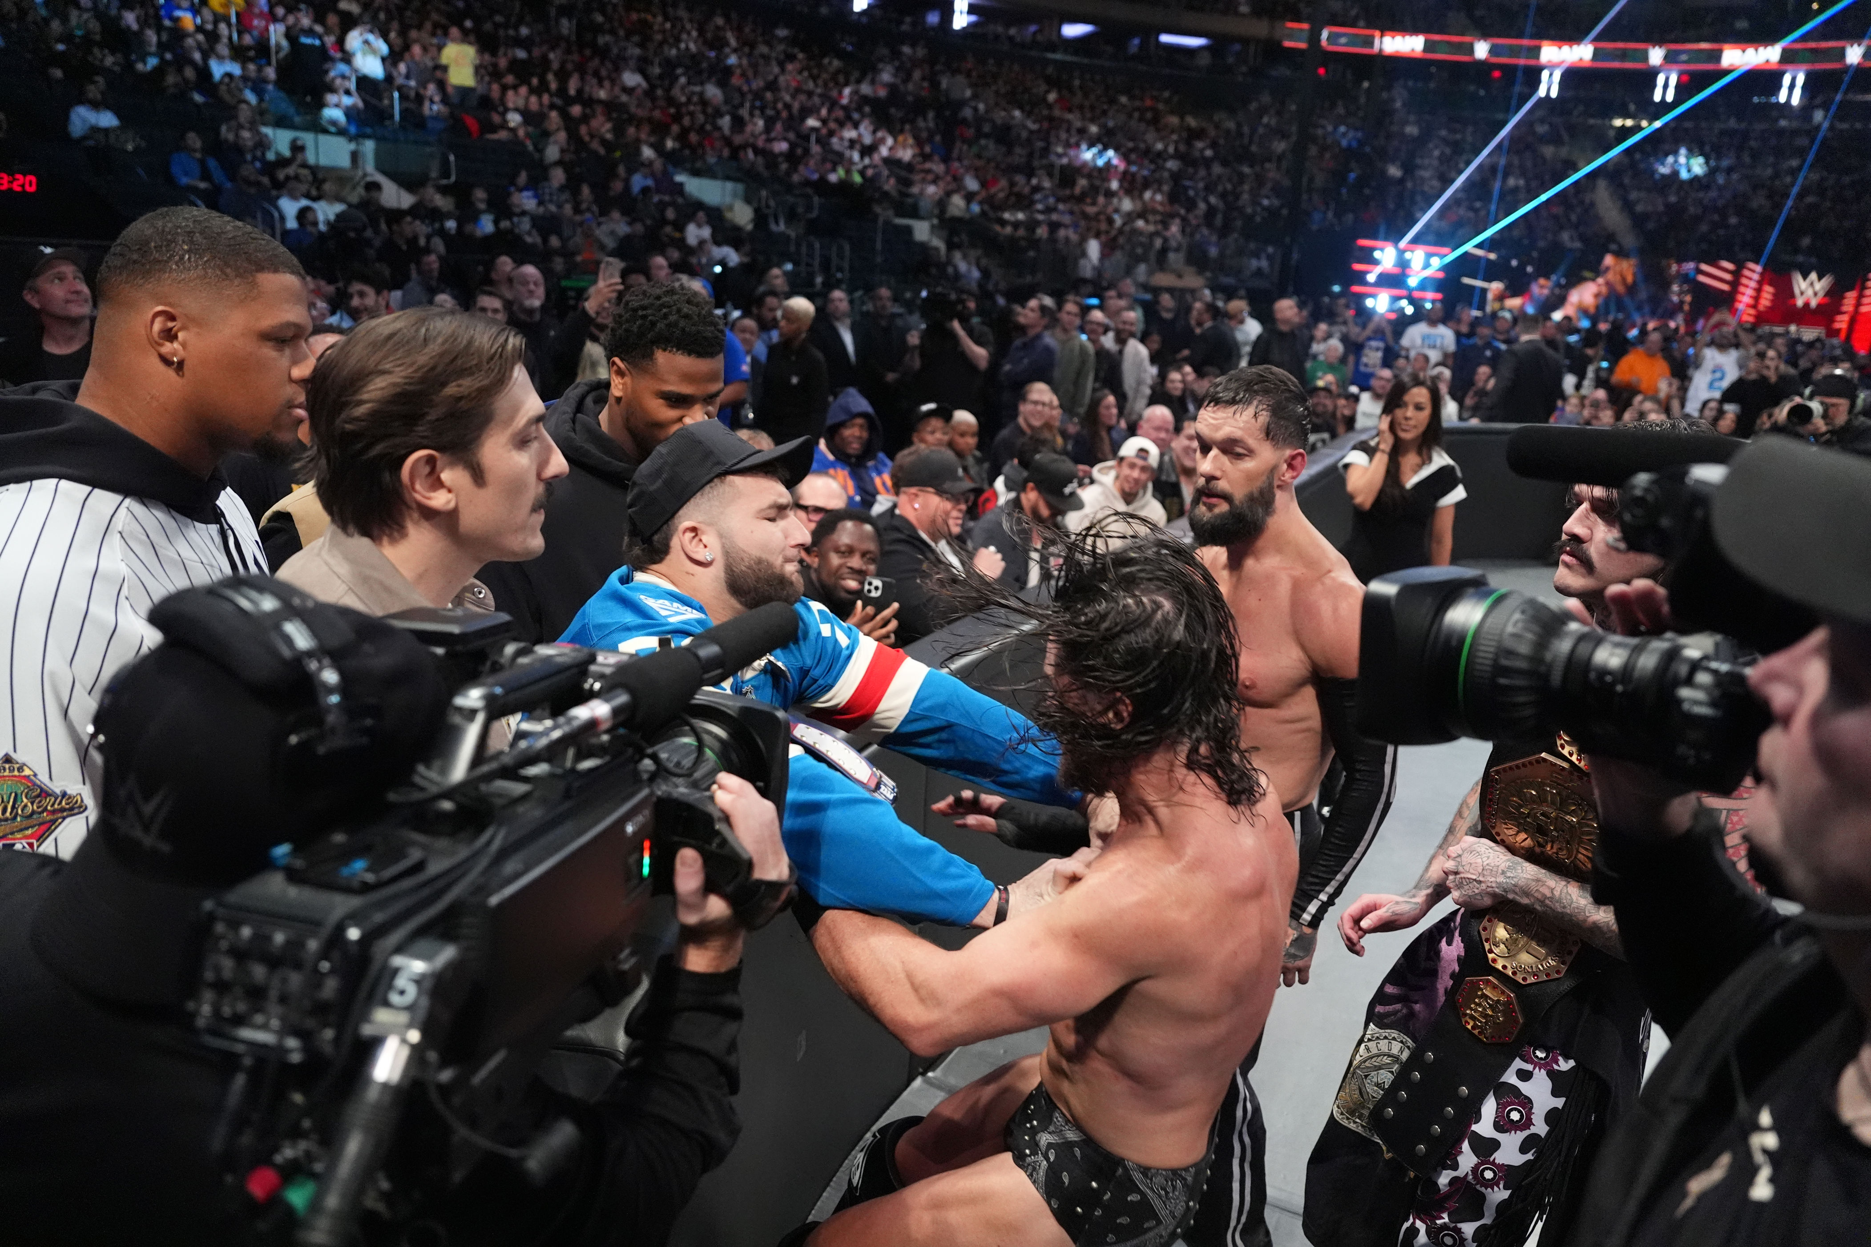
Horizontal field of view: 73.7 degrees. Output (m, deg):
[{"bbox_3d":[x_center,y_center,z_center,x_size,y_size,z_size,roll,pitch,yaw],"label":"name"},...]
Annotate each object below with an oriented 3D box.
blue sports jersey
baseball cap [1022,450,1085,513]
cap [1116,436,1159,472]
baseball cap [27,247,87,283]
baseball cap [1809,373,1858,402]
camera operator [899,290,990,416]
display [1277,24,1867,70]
[{"bbox_3d":[-0.208,0.253,1.700,0.740,0.620,0.560,11,16,31],"label":"blue sports jersey"},{"bbox_3d":[0.406,-0.484,4.300,0.260,0.150,0.180,38,27,19],"label":"baseball cap"},{"bbox_3d":[0.779,-0.647,4.800,0.175,0.140,0.260,1,2,-5],"label":"cap"},{"bbox_3d":[-3.096,-1.259,4.400,0.260,0.130,0.180,-10,6,30],"label":"baseball cap"},{"bbox_3d":[3.895,-1.019,5.400,0.260,0.140,0.180,1,12,-41],"label":"baseball cap"},{"bbox_3d":[0.084,-1.186,7.918,0.620,1.800,0.550,10,16,27],"label":"camera operator"},{"bbox_3d":[22.500,-20.300,44.300,19.600,0.850,1.800,3,14,1],"label":"display"}]

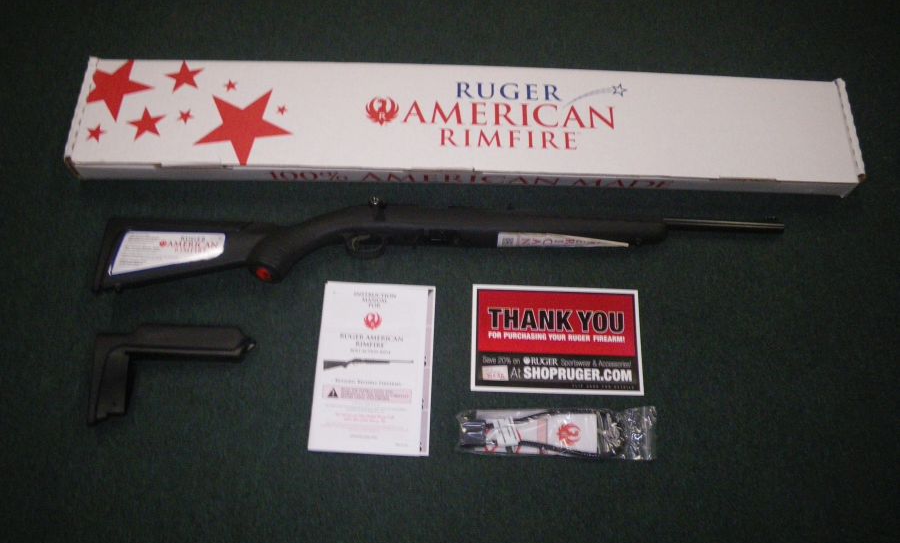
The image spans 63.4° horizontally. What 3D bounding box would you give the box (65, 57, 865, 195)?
[{"bbox_3d":[0.029,-0.200,0.999,1.068,0.059,0.156,1,69,-1],"label":"box"}]

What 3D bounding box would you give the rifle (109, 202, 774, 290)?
[{"bbox_3d":[-0.003,-0.028,0.929,0.904,0.066,0.144,3,69,-1],"label":"rifle"}]

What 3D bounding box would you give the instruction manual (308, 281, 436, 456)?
[{"bbox_3d":[-0.093,0.119,0.903,0.144,0.006,0.213,3,69,-1],"label":"instruction manual"}]

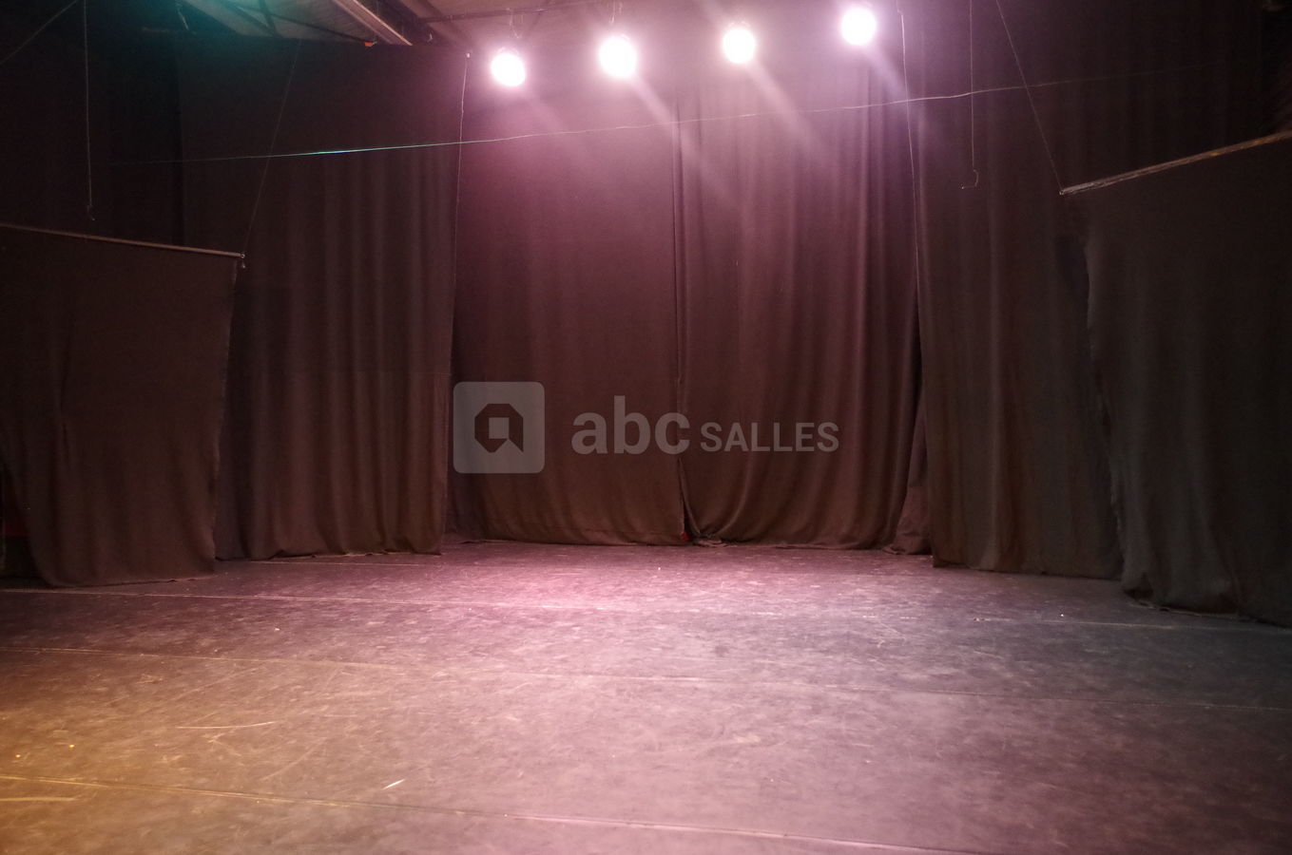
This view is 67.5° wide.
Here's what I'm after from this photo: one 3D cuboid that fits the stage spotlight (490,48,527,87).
[{"bbox_3d":[-1.401,-3.656,9.800,0.340,0.370,0.380,-1,29,0],"label":"stage spotlight"}]

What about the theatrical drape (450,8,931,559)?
[{"bbox_3d":[0.430,-1.720,11.850,5.800,6.350,0.400,0,0,9],"label":"theatrical drape"}]

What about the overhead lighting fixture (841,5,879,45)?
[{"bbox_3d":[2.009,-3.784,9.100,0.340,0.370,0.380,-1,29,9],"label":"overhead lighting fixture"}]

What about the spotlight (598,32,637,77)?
[{"bbox_3d":[-0.281,-3.697,9.600,0.350,0.390,0.380,-1,29,3],"label":"spotlight"}]

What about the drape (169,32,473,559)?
[{"bbox_3d":[-3.600,-1.460,10.850,2.950,5.850,0.350,0,0,-11],"label":"drape"}]

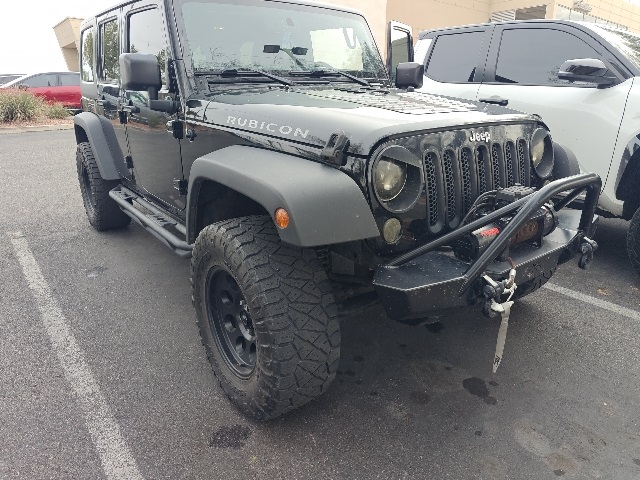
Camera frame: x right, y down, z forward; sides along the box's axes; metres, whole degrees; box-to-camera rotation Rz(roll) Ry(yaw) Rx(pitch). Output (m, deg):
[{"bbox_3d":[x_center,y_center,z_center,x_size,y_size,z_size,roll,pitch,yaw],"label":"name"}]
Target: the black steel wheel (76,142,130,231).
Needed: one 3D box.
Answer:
[{"bbox_3d":[-2.042,-0.508,4.036,0.301,0.838,0.838,-14,25,-35],"label":"black steel wheel"}]

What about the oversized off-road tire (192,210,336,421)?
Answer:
[{"bbox_3d":[-0.268,0.316,1.833,0.301,0.838,0.838,-14,25,-35],"label":"oversized off-road tire"}]

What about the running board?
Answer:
[{"bbox_3d":[-1.084,-0.137,2.772,0.180,0.115,1.760,-14,25,-35],"label":"running board"}]

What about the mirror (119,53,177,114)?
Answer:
[{"bbox_3d":[-0.786,-0.726,1.975,0.235,0.260,0.140,-14,25,-35],"label":"mirror"}]

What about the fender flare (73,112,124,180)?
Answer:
[{"bbox_3d":[-1.987,-0.881,3.732,0.180,0.500,1.180,-14,25,-35],"label":"fender flare"}]

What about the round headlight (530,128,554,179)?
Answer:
[{"bbox_3d":[1.024,-0.409,2.009,0.225,0.225,0.090,-14,25,-35],"label":"round headlight"}]

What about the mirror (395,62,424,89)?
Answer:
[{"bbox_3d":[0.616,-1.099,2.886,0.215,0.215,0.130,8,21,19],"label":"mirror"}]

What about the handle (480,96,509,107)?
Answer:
[{"bbox_3d":[1.468,-1.176,3.599,0.050,0.060,0.265,-14,25,-35],"label":"handle"}]

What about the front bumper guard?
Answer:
[{"bbox_3d":[0.750,-0.043,1.664,1.440,0.480,0.450,-14,25,-35],"label":"front bumper guard"}]

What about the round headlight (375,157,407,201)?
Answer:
[{"bbox_3d":[0.243,-0.215,1.458,0.190,0.190,0.090,-14,25,-35],"label":"round headlight"}]

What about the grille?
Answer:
[{"bbox_3d":[0.646,-0.228,1.745,0.710,0.335,0.080,-14,25,-35],"label":"grille"}]

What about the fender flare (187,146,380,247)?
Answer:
[{"bbox_3d":[-0.234,-0.075,1.654,0.290,0.490,1.090,-14,25,-35],"label":"fender flare"}]

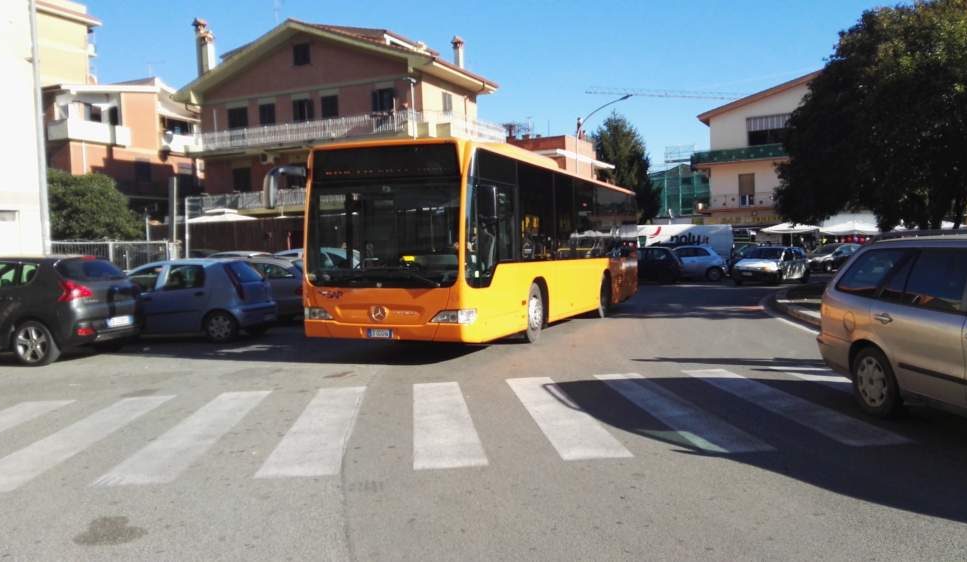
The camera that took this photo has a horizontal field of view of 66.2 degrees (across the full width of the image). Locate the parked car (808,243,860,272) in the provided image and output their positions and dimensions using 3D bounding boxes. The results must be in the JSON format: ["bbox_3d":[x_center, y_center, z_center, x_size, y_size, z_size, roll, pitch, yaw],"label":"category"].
[{"bbox_3d":[18.063,-1.222,37.248,4.150,1.470,1.720,-2,2,-6],"label":"parked car"}]

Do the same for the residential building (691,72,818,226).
[{"bbox_3d":[24.700,-7.504,54.000,16.000,12.800,11.000,0,2,29],"label":"residential building"}]

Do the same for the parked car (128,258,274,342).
[{"bbox_3d":[-6.018,0.346,14.171,3.840,1.480,1.660,-1,2,5],"label":"parked car"}]

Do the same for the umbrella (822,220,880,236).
[{"bbox_3d":[21.402,-2.150,43.415,3.400,2.600,3.400,-2,2,0],"label":"umbrella"}]

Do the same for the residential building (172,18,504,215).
[{"bbox_3d":[-7.100,-5.970,37.600,14.200,12.600,8.600,-1,2,23],"label":"residential building"}]

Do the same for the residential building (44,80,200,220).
[{"bbox_3d":[-22.969,-5.262,42.937,9.500,11.400,10.500,-1,2,22],"label":"residential building"}]

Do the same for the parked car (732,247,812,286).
[{"bbox_3d":[11.500,-0.624,29.500,3.750,1.480,1.640,-3,3,-43],"label":"parked car"}]

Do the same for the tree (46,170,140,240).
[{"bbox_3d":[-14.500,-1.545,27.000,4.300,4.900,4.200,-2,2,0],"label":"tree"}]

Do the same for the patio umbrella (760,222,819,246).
[{"bbox_3d":[17.326,-1.971,41.922,3.300,2.600,3.300,-2,2,0],"label":"patio umbrella"}]

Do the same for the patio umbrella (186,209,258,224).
[{"bbox_3d":[-9.888,-1.198,27.953,2.800,3.000,2.800,-1,2,22],"label":"patio umbrella"}]

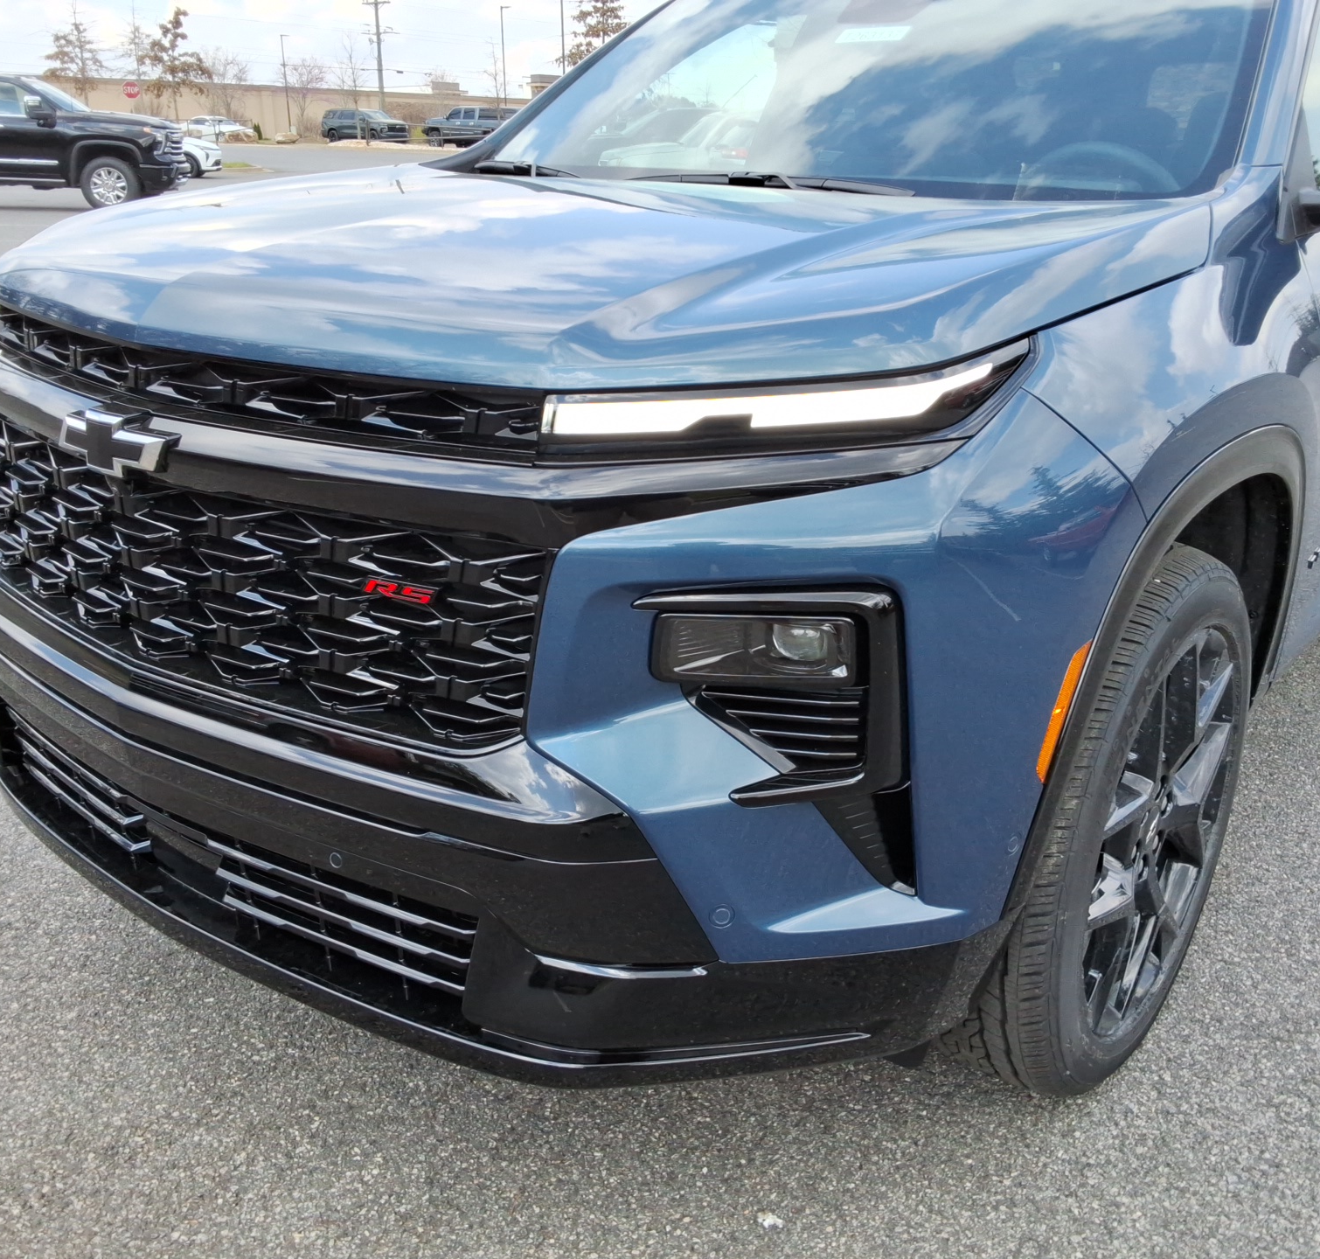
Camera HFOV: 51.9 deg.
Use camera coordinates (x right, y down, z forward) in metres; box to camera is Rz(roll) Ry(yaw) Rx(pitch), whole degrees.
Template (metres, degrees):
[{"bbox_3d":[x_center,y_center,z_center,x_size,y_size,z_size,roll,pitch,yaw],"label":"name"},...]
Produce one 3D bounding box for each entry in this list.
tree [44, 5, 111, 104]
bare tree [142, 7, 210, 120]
[{"bbox_3d":[-27.812,-26.615,64.969,3.263,6.100,3.263,-7,21,-20],"label":"tree"},{"bbox_3d":[-23.223,-26.540,64.996,3.264,5.940,3.264,-6,21,-17],"label":"bare tree"}]

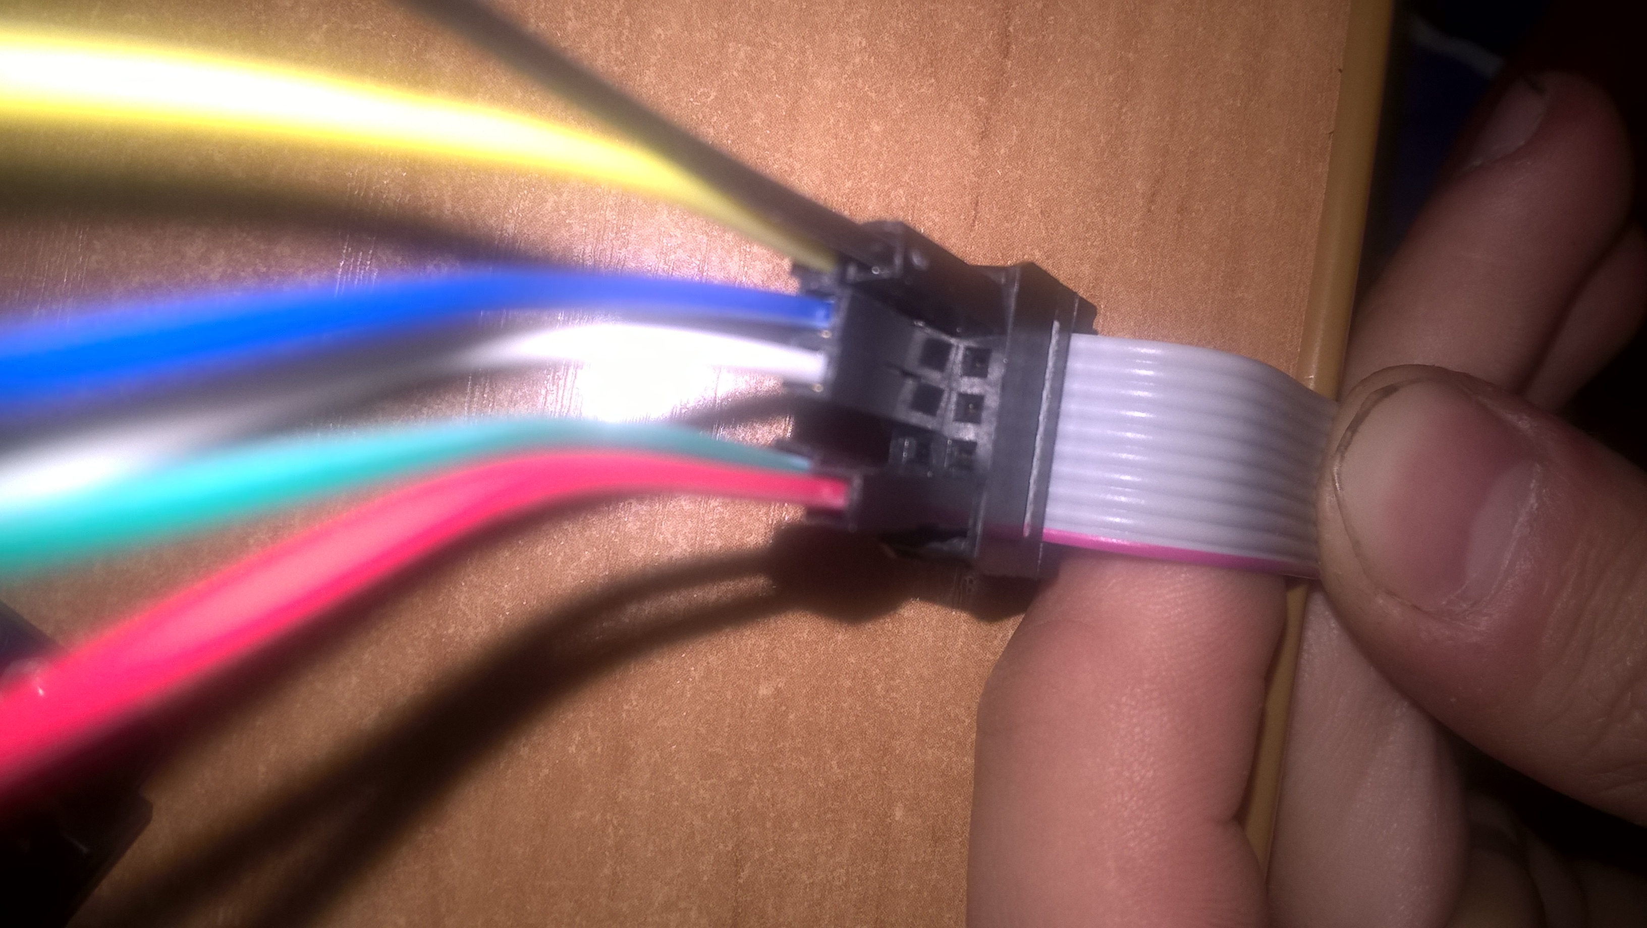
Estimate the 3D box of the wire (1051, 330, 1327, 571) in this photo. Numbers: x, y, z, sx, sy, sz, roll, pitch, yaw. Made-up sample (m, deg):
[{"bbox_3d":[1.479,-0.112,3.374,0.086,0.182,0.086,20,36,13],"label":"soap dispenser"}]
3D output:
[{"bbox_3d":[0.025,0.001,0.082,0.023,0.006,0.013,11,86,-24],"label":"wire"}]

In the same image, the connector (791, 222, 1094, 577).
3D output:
[{"bbox_3d":[0.006,-0.003,0.071,0.007,0.023,0.017,7,88,34],"label":"connector"}]

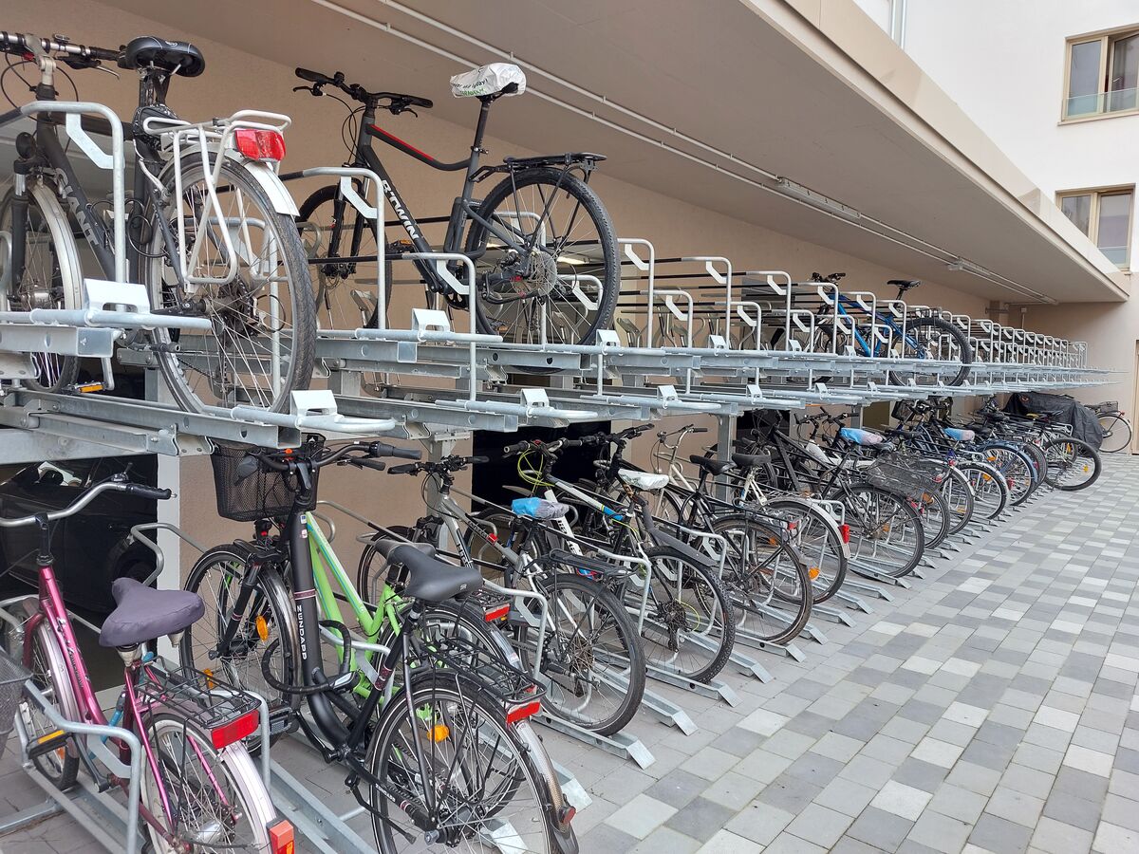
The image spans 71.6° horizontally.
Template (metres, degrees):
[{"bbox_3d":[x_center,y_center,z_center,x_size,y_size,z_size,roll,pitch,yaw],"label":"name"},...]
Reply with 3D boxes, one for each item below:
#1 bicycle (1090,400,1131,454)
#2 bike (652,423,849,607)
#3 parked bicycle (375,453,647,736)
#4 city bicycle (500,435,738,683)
[{"bbox_3d":[10.037,-0.072,15.609,1.810,1.080,0.600,5,5,39],"label":"bicycle"},{"bbox_3d":[0.999,0.579,5.354,1.820,1.100,0.590,5,6,39],"label":"bike"},{"bbox_3d":[-0.378,0.699,3.578,1.760,1.090,0.620,5,6,39],"label":"parked bicycle"},{"bbox_3d":[0.083,0.658,4.160,1.770,1.110,0.640,5,6,39],"label":"city bicycle"}]

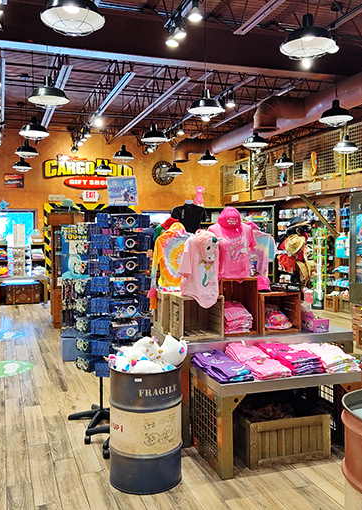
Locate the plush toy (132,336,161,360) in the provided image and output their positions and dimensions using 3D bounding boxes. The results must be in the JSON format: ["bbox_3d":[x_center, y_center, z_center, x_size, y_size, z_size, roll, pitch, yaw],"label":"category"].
[{"bbox_3d":[-0.223,0.618,3.433,0.210,0.180,0.190,-1,2,-19],"label":"plush toy"}]

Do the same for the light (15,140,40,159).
[{"bbox_3d":[-2.360,-1.623,8.154,0.365,0.275,0.365,-1,3,-18],"label":"light"}]

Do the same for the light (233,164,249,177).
[{"bbox_3d":[1.278,-1.797,11.279,0.360,0.270,0.360,0,2,0],"label":"light"}]

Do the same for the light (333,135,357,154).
[{"bbox_3d":[2.435,-1.633,7.836,0.360,0.270,0.360,-1,3,-19],"label":"light"}]

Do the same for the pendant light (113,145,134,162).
[{"bbox_3d":[-0.941,-1.661,8.721,0.360,0.270,0.360,-1,3,-19],"label":"pendant light"}]

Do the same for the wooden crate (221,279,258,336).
[{"bbox_3d":[0.422,0.403,4.301,0.325,0.452,0.300,-1,2,-19],"label":"wooden crate"}]

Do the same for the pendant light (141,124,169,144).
[{"bbox_3d":[-0.339,-1.568,6.911,0.365,0.265,0.365,0,3,0],"label":"pendant light"}]

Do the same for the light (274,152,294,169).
[{"bbox_3d":[1.875,-1.715,9.628,0.360,0.270,0.360,0,2,0],"label":"light"}]

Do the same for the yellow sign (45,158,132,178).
[{"bbox_3d":[-2.150,-2.003,12.327,2.080,0.449,0.100,-1,3,-19],"label":"yellow sign"}]

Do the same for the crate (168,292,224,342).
[{"bbox_3d":[0.124,0.477,4.119,0.345,0.330,0.285,-1,3,-18],"label":"crate"}]

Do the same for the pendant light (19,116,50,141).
[{"bbox_3d":[-1.805,-1.579,6.530,0.365,0.285,0.365,-1,2,-19],"label":"pendant light"}]

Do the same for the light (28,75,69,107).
[{"bbox_3d":[-1.197,-1.480,4.803,0.360,0.270,0.360,-1,3,-19],"label":"light"}]

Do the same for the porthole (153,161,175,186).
[{"bbox_3d":[-0.410,-1.965,12.787,0.600,0.610,0.080,-1,3,-18],"label":"porthole"}]

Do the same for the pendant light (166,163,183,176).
[{"bbox_3d":[-0.132,-1.752,10.788,0.365,0.285,0.365,0,2,0],"label":"pendant light"}]

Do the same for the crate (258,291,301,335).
[{"bbox_3d":[0.765,0.466,4.409,0.355,0.323,0.285,-1,3,-18],"label":"crate"}]

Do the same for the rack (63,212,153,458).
[{"bbox_3d":[-0.575,0.545,4.174,0.650,1.750,0.620,-1,3,-19],"label":"rack"}]

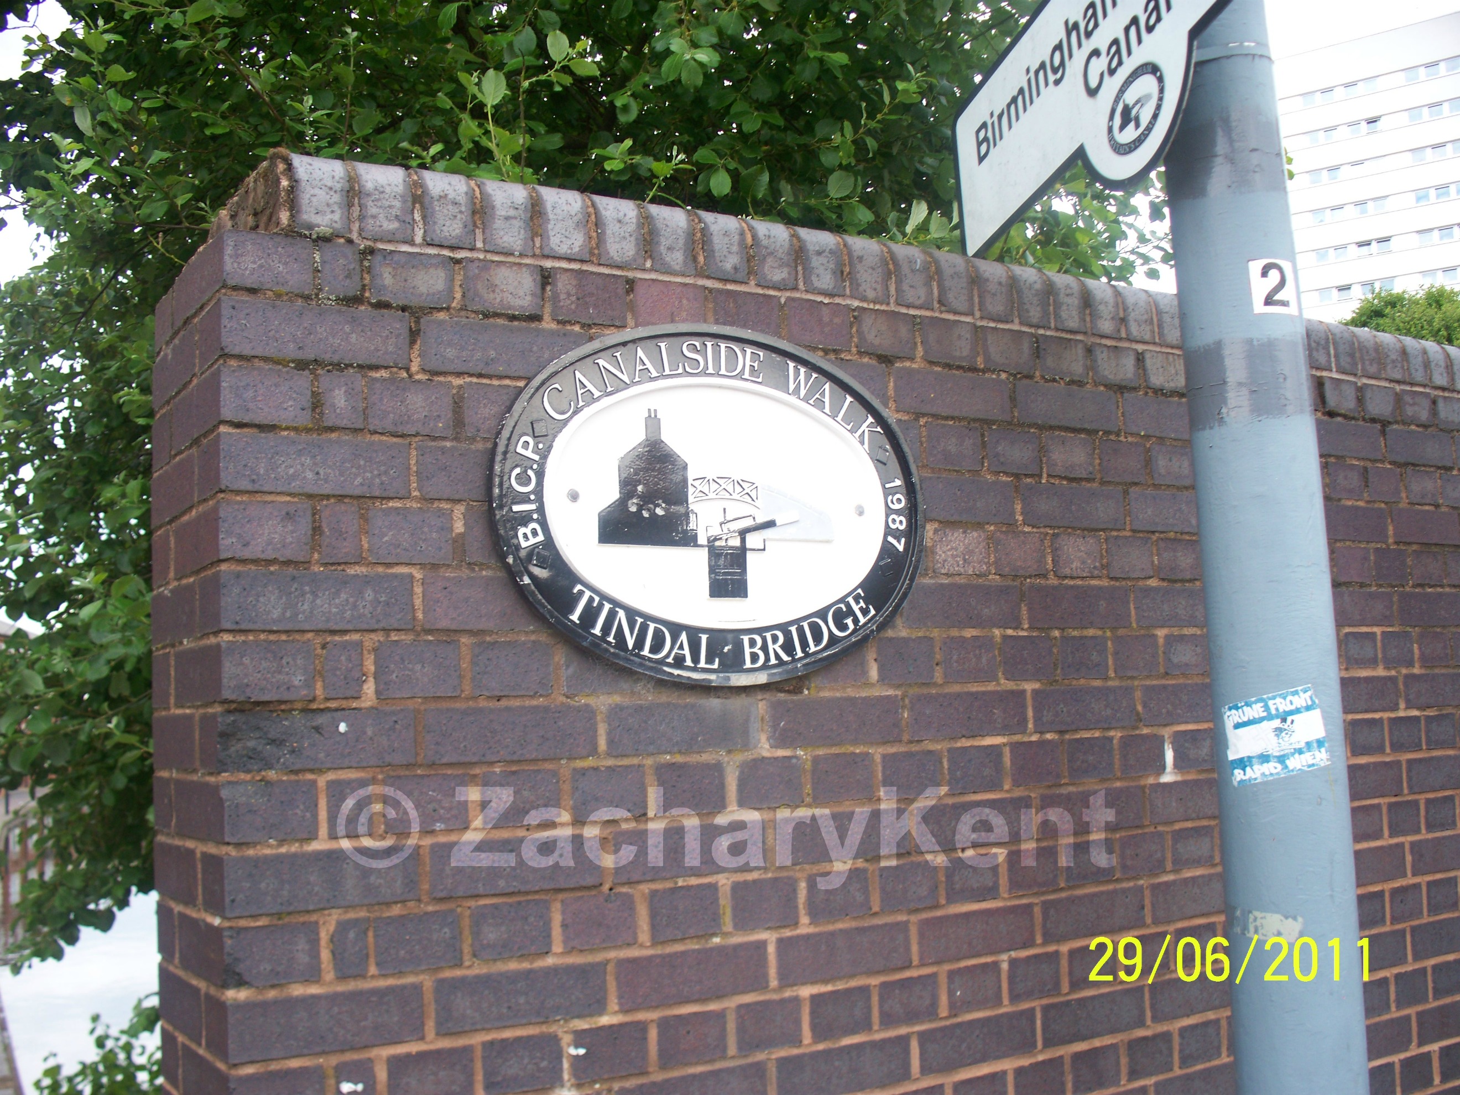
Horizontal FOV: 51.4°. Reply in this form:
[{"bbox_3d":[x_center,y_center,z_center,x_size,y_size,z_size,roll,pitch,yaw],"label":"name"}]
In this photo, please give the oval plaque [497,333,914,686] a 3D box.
[{"bbox_3d":[-0.007,-0.055,1.912,0.640,0.458,0.023,2,-7,-32],"label":"oval plaque"}]

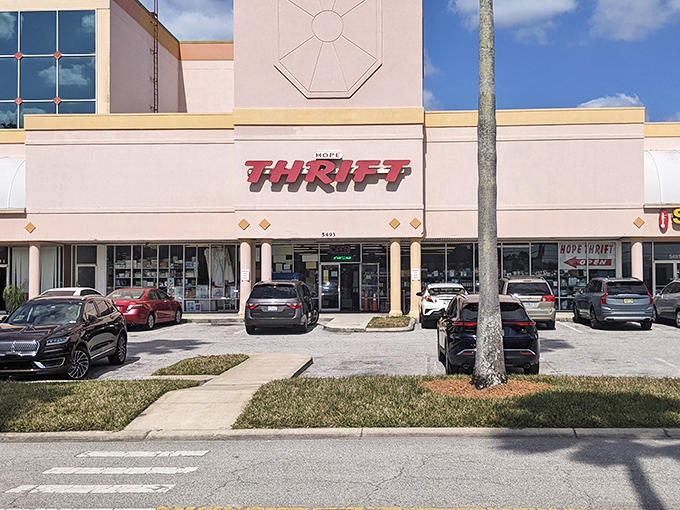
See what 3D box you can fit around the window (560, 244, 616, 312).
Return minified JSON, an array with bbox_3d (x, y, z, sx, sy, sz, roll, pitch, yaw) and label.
[{"bbox_3d":[10.849,0.964,23.250,2.540,3.020,0.120,0,-1,0],"label":"window"}]

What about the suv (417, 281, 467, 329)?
[{"bbox_3d":[3.870,1.810,19.800,1.800,1.560,4.360,0,-1,7],"label":"suv"}]

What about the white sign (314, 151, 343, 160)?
[{"bbox_3d":[-0.456,-3.957,21.200,1.170,0.330,0.180,0,-1,0],"label":"white sign"}]

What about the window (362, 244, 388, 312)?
[{"bbox_3d":[1.559,1.032,23.300,1.150,3.000,0.120,0,-1,0],"label":"window"}]

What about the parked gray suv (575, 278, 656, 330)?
[{"bbox_3d":[10.128,1.741,20.057,1.940,1.776,4.950,0,-1,13],"label":"parked gray suv"}]

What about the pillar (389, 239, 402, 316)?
[{"bbox_3d":[2.290,0.930,21.750,0.520,3.160,0.520,0,-1,0],"label":"pillar"}]

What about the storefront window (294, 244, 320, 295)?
[{"bbox_3d":[-1.558,0.786,25.041,1.230,2.582,0.120,0,-1,2],"label":"storefront window"}]

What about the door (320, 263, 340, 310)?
[{"bbox_3d":[-0.441,1.530,25.012,0.930,2.230,0.080,0,-1,2],"label":"door"}]

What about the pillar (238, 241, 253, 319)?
[{"bbox_3d":[-3.850,0.950,21.800,0.520,3.160,0.520,0,-1,0],"label":"pillar"}]

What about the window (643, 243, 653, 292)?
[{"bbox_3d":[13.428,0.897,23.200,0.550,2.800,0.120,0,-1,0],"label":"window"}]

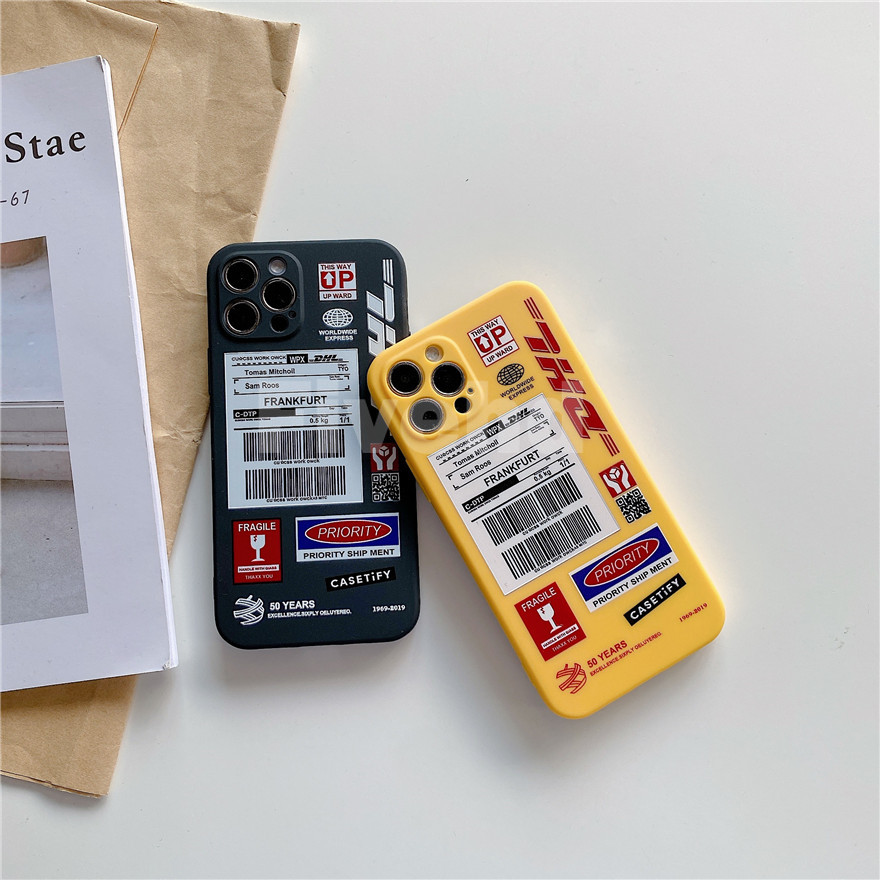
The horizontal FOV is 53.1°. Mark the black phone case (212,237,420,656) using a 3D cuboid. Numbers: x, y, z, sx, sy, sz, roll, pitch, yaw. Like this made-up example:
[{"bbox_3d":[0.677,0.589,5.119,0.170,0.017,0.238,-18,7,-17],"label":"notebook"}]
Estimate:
[{"bbox_3d":[-0.047,0.000,0.328,0.075,0.011,0.150,-2,85,-4],"label":"black phone case"}]

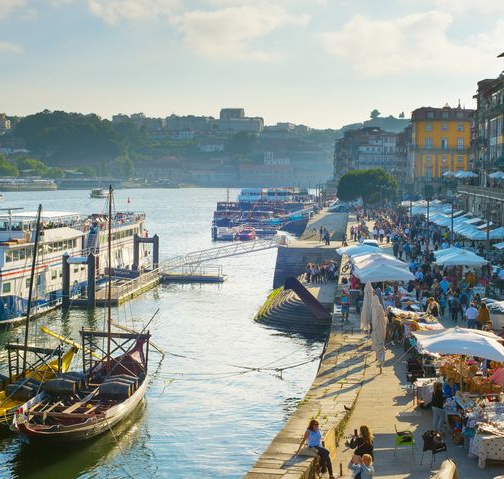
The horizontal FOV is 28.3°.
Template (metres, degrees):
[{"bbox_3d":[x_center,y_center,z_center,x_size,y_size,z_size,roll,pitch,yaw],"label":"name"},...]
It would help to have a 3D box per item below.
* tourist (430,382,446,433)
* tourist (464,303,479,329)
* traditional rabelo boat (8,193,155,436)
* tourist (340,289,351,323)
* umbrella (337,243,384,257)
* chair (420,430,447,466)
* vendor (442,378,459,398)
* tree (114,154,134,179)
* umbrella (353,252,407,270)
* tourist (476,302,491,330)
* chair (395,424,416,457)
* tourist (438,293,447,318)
[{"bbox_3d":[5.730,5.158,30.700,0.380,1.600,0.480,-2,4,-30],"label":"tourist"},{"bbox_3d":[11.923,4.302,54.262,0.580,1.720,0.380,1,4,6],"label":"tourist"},{"bbox_3d":[-8.362,3.109,49.300,4.200,11.300,13.400,1,4,18],"label":"traditional rabelo boat"},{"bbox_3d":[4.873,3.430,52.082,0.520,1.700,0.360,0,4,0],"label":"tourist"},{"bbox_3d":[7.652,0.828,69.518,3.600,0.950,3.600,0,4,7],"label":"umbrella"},{"bbox_3d":[5.003,5.730,27.700,0.600,0.860,0.570,-3,5,-37],"label":"chair"},{"bbox_3d":[5.966,4.920,30.036,0.460,1.500,0.360,-1,4,-20],"label":"vendor"},{"bbox_3d":[-86.761,-49.675,680.000,13.600,16.300,13.200,1,4,0],"label":"tree"},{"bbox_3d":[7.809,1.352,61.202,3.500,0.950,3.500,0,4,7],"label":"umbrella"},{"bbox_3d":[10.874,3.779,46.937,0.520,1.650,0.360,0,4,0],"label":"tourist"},{"bbox_3d":[4.348,5.703,28.400,0.560,0.820,0.540,0,4,6],"label":"chair"},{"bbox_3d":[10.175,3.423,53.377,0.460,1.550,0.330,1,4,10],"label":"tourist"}]

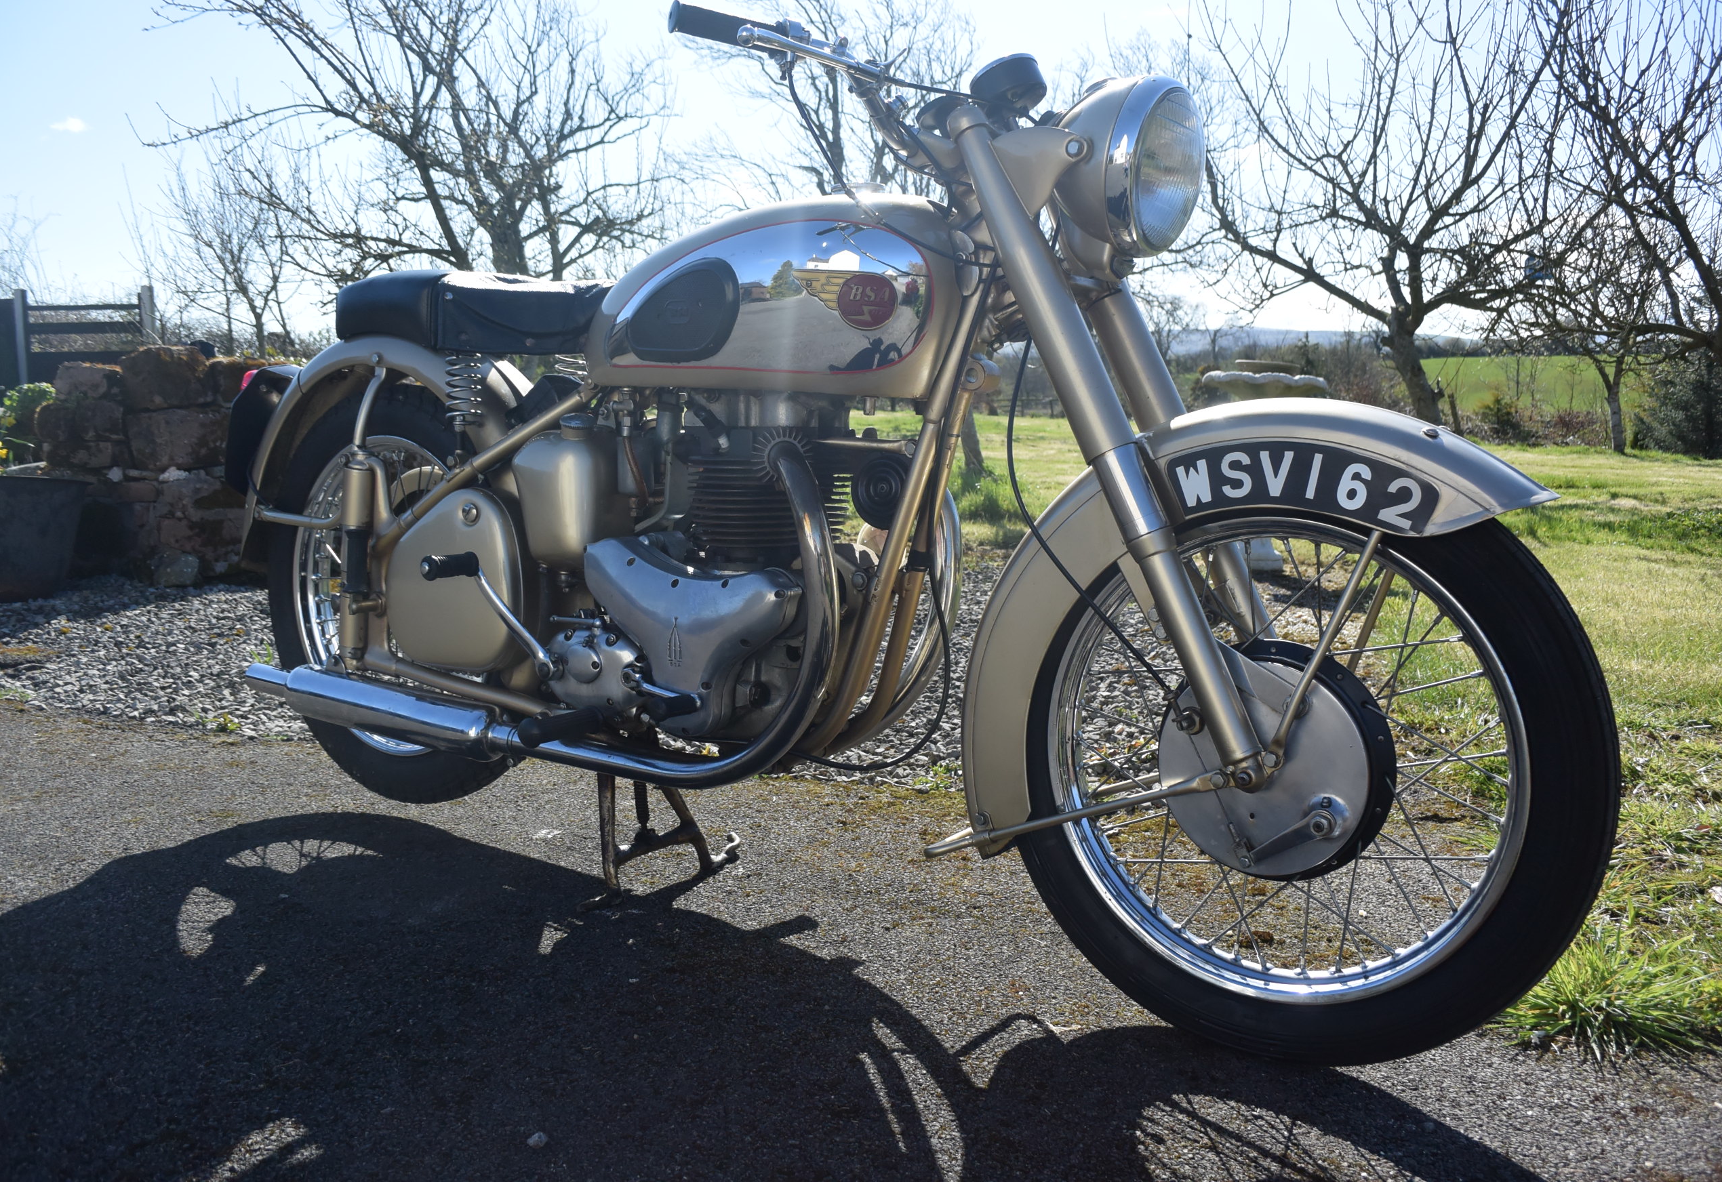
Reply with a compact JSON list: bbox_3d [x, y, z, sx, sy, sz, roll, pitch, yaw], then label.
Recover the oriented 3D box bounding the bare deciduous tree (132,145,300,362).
[{"bbox_3d":[-9.711,-4.610,20.000,2.581,4.162,2.581,-1,7,-26],"label":"bare deciduous tree"}]

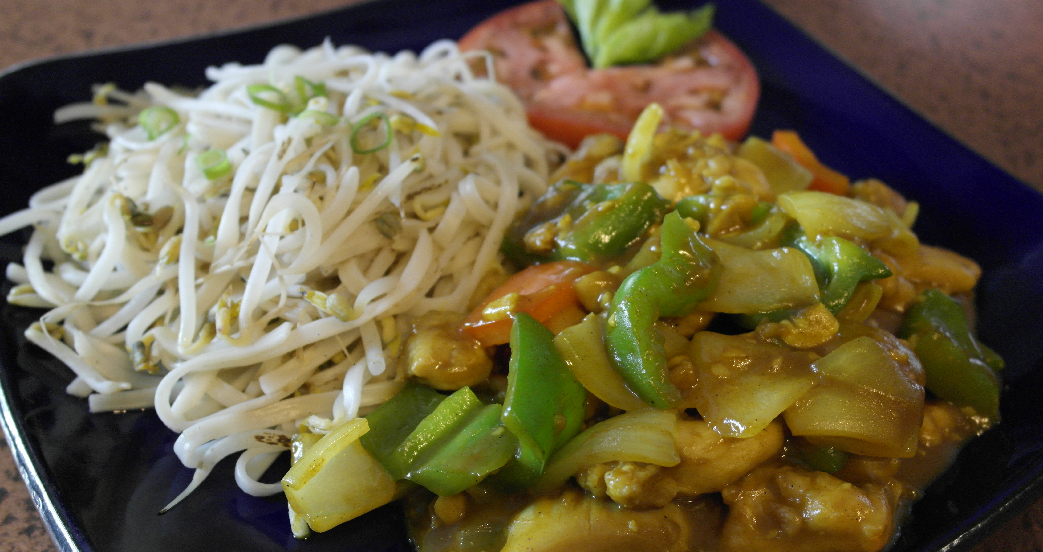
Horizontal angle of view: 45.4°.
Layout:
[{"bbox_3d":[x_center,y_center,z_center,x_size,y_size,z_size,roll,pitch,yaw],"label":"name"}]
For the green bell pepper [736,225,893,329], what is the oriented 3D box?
[{"bbox_3d":[0.068,0.004,0.290,0.027,0.019,0.025,24,45,25],"label":"green bell pepper"}]

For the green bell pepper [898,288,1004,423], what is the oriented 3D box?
[{"bbox_3d":[0.097,0.019,0.283,0.025,0.019,0.024,11,41,11],"label":"green bell pepper"}]

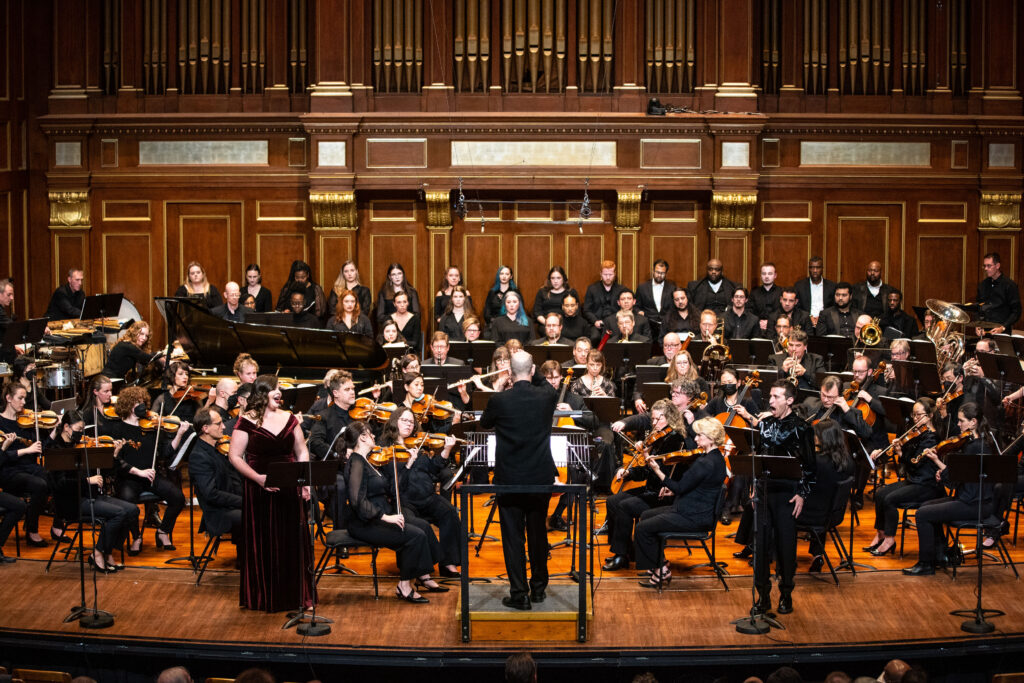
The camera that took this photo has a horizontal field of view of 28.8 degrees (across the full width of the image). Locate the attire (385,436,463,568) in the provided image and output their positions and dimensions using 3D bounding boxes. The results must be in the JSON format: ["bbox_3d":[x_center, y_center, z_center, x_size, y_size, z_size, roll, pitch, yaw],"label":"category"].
[{"bbox_3d":[-0.727,1.294,16.000,0.660,1.070,0.480,3,7,30],"label":"attire"}]

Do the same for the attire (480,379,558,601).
[{"bbox_3d":[0.056,0.927,13.950,0.540,1.750,0.560,0,5,2],"label":"attire"}]

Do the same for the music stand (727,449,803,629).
[{"bbox_3d":[1.847,1.452,14.557,0.510,1.190,0.420,1,6,9],"label":"music stand"}]

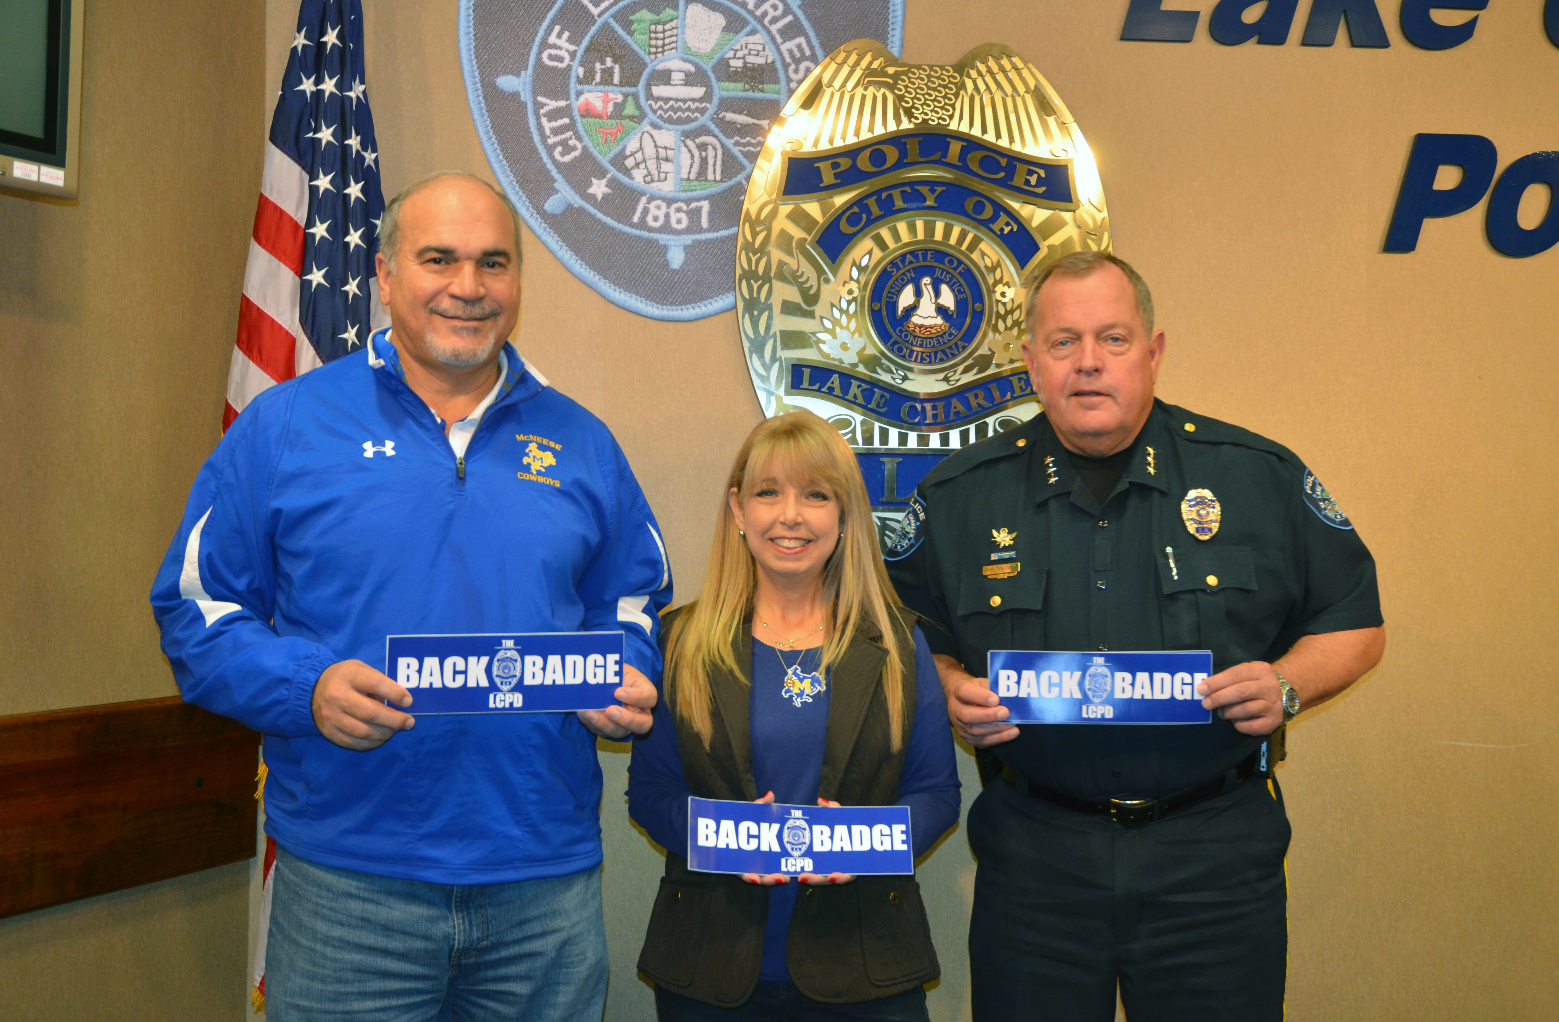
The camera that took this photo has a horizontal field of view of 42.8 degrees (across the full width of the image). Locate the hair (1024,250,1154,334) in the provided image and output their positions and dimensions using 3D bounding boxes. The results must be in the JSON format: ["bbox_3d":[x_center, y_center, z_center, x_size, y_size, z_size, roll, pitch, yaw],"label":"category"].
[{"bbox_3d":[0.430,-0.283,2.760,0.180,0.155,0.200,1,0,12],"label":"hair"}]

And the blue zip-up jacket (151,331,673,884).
[{"bbox_3d":[-0.462,0.122,2.500,0.650,0.690,0.420,1,0,-13],"label":"blue zip-up jacket"}]

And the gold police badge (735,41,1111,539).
[{"bbox_3d":[0.218,-0.339,3.030,0.570,0.755,0.045,1,0,-5],"label":"gold police badge"}]

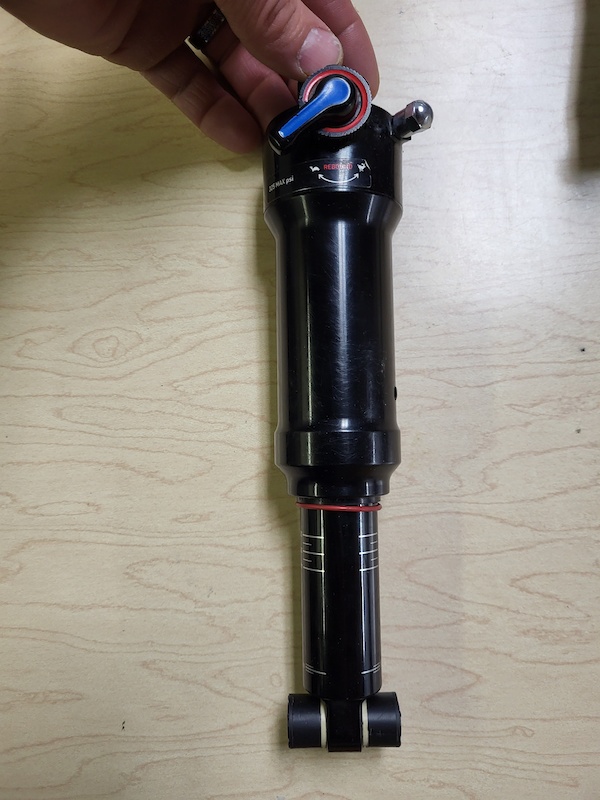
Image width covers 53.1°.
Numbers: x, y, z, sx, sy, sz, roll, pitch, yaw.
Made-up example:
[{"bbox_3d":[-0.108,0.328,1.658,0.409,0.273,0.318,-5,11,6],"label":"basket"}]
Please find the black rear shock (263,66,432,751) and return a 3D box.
[{"bbox_3d":[0.016,0.004,0.221,0.057,0.059,0.250,-1,90,0],"label":"black rear shock"}]

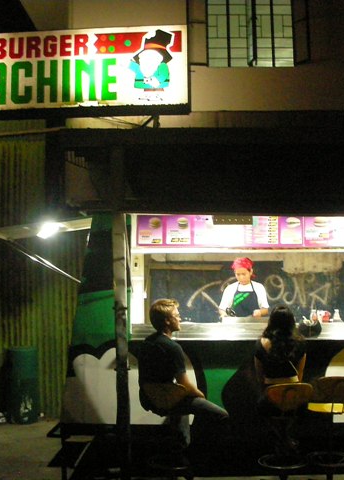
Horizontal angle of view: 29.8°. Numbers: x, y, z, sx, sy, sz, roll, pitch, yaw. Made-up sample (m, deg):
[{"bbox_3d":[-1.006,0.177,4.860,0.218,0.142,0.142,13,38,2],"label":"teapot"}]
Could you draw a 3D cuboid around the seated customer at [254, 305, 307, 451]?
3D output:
[{"bbox_3d":[0.880,1.116,5.250,0.430,1.180,0.620,0,-4,-7],"label":"seated customer"}]

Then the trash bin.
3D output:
[{"bbox_3d":[-1.761,1.712,7.650,0.370,0.875,0.370,0,-4,-6],"label":"trash bin"}]

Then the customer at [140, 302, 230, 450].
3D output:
[{"bbox_3d":[0.084,1.094,5.150,0.680,1.240,0.560,3,-5,-43],"label":"customer"}]

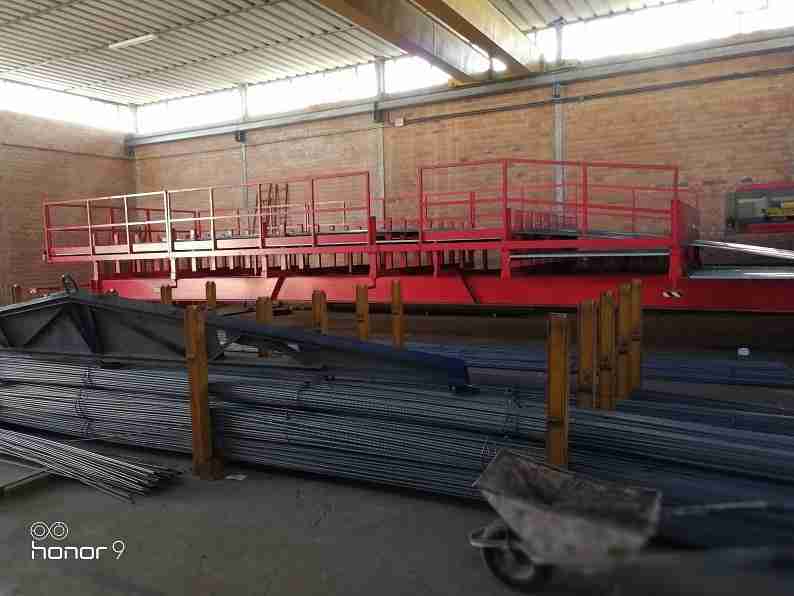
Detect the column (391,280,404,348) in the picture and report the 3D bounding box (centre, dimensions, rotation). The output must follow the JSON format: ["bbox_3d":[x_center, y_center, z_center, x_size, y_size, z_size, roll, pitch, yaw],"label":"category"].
[{"bbox_3d":[0.020,0.459,7.403,0.120,1.314,0.120,1,6,28],"label":"column"}]

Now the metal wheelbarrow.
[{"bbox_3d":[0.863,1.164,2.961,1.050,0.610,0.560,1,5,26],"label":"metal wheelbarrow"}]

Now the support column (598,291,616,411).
[{"bbox_3d":[1.730,0.601,5.113,0.120,1.314,0.120,1,6,28],"label":"support column"}]

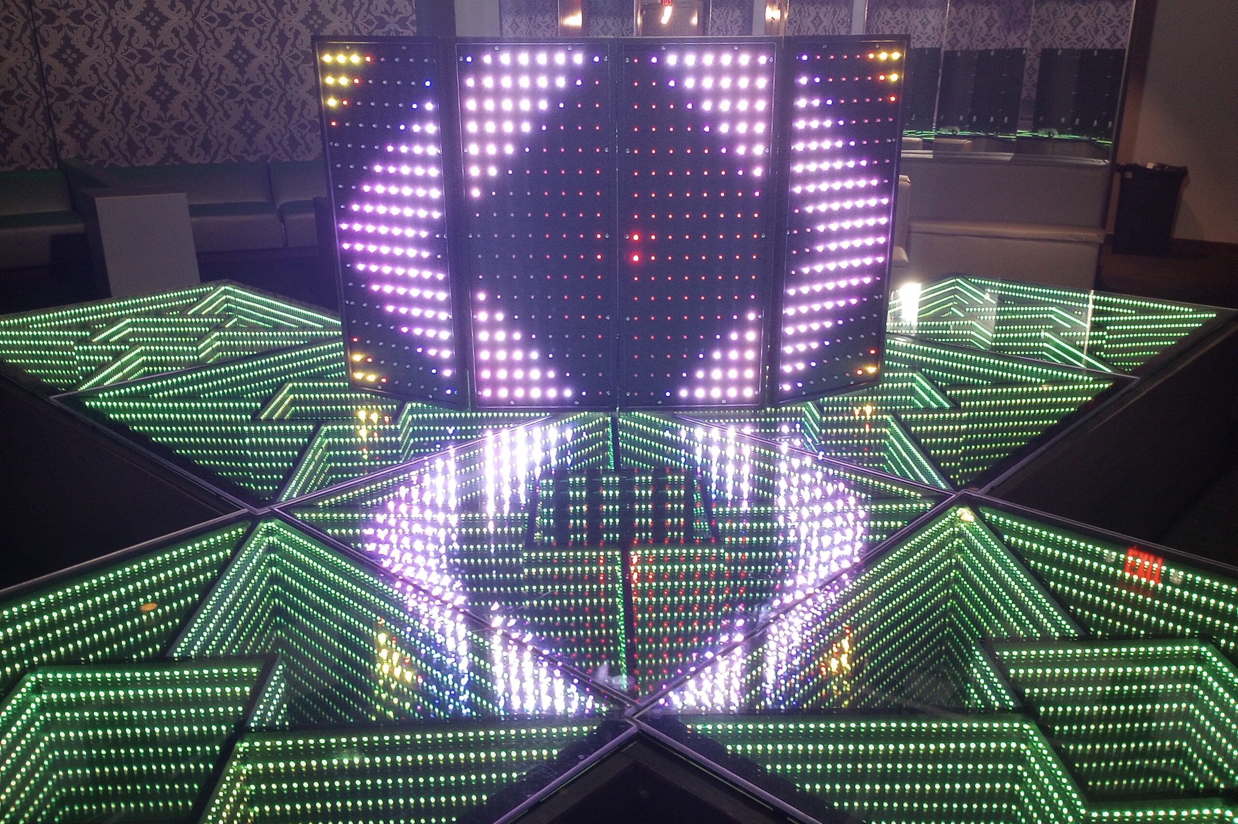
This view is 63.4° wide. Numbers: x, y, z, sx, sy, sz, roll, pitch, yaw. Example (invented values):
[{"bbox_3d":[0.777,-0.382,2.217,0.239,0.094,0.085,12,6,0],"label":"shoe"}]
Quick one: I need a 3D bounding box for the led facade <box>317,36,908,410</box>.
[{"bbox_3d":[-0.008,-0.529,2.903,1.694,1.045,0.267,-1,20,-1],"label":"led facade"}]

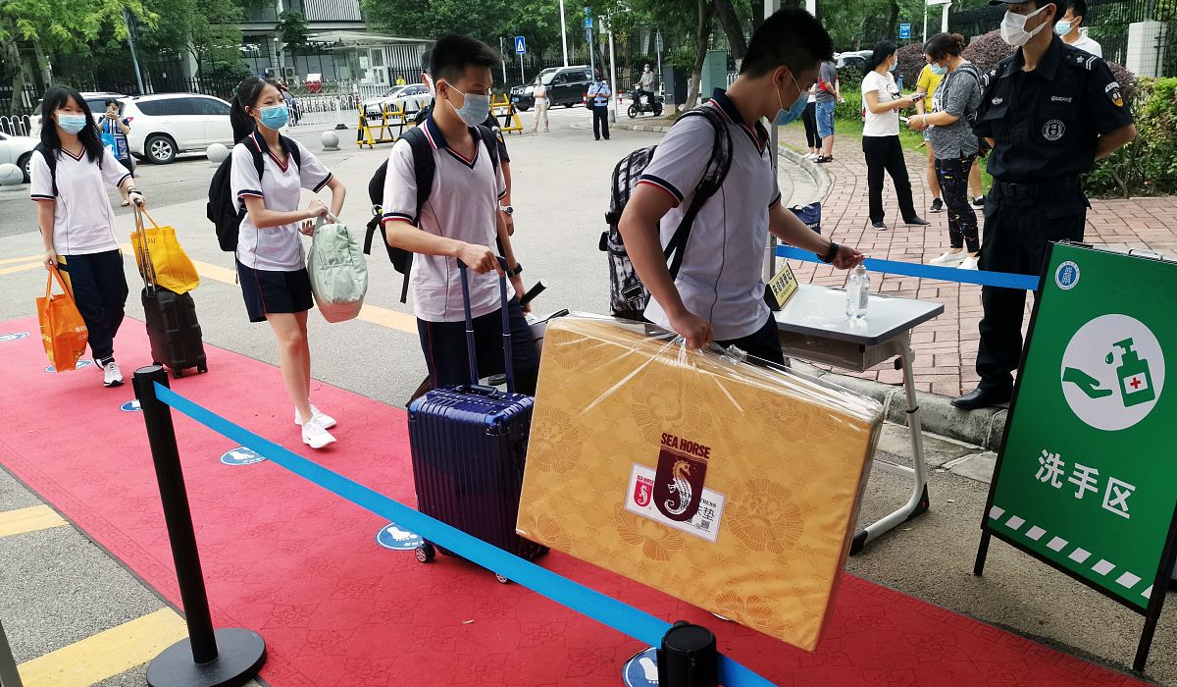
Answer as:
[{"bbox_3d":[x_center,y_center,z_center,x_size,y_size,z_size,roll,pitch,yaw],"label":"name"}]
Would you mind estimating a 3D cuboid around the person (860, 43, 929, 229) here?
[{"bbox_3d":[2.749,-1.841,8.159,0.500,1.590,0.460,12,22,42],"label":"person"}]

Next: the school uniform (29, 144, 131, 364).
[{"bbox_3d":[-2.803,-0.486,5.189,0.500,1.270,0.310,-17,21,-39],"label":"school uniform"}]

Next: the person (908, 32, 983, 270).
[{"bbox_3d":[2.539,-1.336,6.432,0.500,1.600,0.460,-7,17,-14],"label":"person"}]

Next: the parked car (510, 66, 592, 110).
[{"bbox_3d":[-1.479,-11.908,42.829,4.650,1.780,1.860,-17,21,-39],"label":"parked car"}]

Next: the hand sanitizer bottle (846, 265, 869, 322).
[{"bbox_3d":[0.919,-0.190,3.131,0.070,0.210,0.077,4,18,23],"label":"hand sanitizer bottle"}]

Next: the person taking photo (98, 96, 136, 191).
[{"bbox_3d":[-7.454,-3.008,14.571,0.550,1.610,0.420,-11,18,-22],"label":"person taking photo"}]

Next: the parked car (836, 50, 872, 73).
[{"bbox_3d":[12.112,-12.199,41.000,4.500,1.550,1.800,-15,20,-33],"label":"parked car"}]

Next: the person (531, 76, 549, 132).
[{"bbox_3d":[-1.448,-7.197,27.709,0.460,1.570,0.360,4,18,23],"label":"person"}]

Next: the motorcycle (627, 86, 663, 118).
[{"bbox_3d":[1.843,-7.867,29.995,1.620,1.060,0.620,-18,22,-42],"label":"motorcycle"}]

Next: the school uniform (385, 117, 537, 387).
[{"bbox_3d":[-0.428,-0.278,3.229,0.350,1.030,0.490,12,22,42],"label":"school uniform"}]

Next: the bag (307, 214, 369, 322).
[{"bbox_3d":[-1.060,-0.308,3.866,0.250,0.420,0.200,-12,18,-28],"label":"bag"}]

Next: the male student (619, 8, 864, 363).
[{"bbox_3d":[0.447,-0.058,2.669,0.640,1.720,0.660,5,18,26],"label":"male student"}]

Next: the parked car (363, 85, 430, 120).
[{"bbox_3d":[-7.322,-10.403,39.500,4.600,1.480,1.800,-17,21,-38],"label":"parked car"}]

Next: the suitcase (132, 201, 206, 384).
[{"bbox_3d":[-2.558,-0.348,5.552,0.215,1.063,0.350,-18,22,-40],"label":"suitcase"}]

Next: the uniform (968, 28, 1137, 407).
[{"bbox_3d":[1.784,-0.486,3.672,0.360,1.440,0.580,-9,17,-19],"label":"uniform"}]

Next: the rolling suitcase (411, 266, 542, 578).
[{"bbox_3d":[-0.389,0.247,3.125,0.385,1.044,0.250,6,19,28],"label":"rolling suitcase"}]

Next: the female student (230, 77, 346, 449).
[{"bbox_3d":[-1.320,-0.335,4.098,0.430,1.630,0.470,11,21,41],"label":"female student"}]

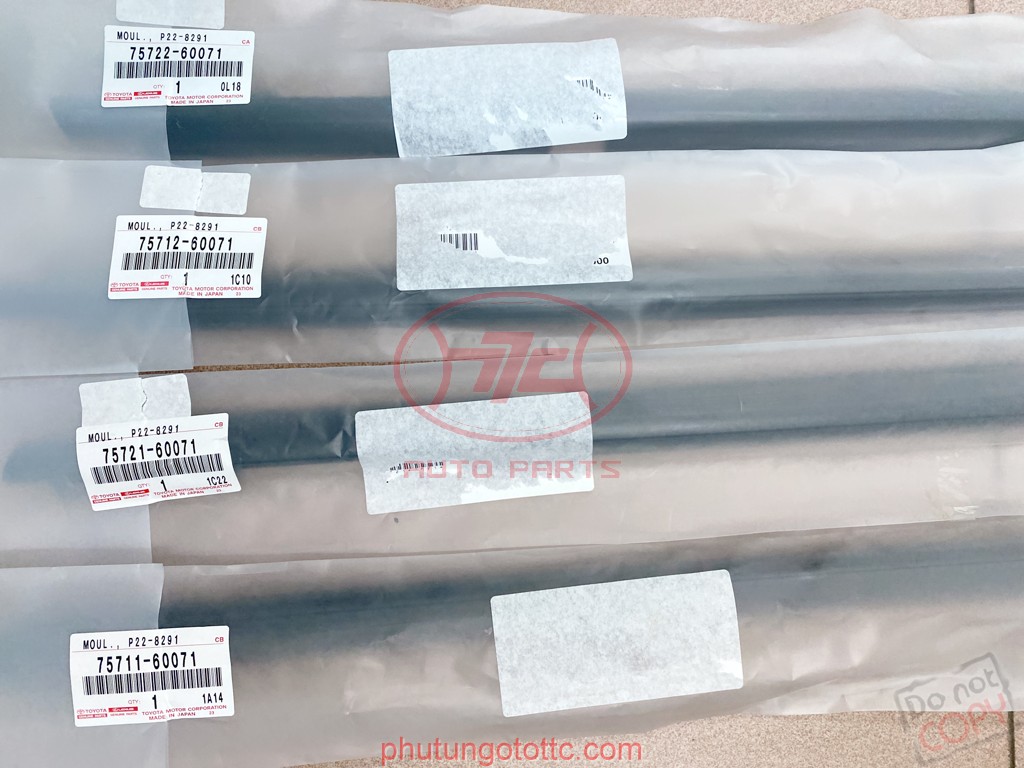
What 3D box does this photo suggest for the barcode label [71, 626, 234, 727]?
[{"bbox_3d":[-0.165,0.134,0.354,0.074,0.002,0.043,-5,84,-1],"label":"barcode label"}]

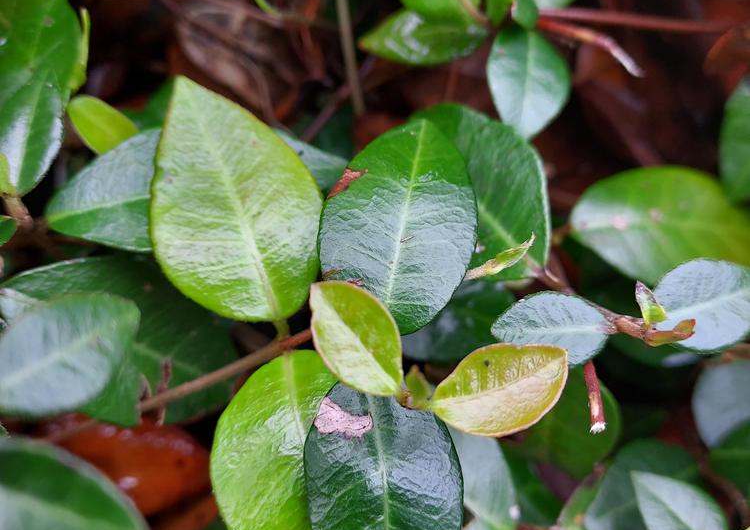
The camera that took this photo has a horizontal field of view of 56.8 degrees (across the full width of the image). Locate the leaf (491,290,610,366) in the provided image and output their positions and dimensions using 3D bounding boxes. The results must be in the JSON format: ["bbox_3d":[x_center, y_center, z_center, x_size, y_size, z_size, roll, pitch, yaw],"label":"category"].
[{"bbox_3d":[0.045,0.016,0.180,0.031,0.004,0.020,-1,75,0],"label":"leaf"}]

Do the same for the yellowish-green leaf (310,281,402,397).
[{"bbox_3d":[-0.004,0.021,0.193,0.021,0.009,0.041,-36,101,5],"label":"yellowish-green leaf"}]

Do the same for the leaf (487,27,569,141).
[{"bbox_3d":[0.052,-0.062,0.236,0.028,0.009,0.038,-1,90,0],"label":"leaf"}]

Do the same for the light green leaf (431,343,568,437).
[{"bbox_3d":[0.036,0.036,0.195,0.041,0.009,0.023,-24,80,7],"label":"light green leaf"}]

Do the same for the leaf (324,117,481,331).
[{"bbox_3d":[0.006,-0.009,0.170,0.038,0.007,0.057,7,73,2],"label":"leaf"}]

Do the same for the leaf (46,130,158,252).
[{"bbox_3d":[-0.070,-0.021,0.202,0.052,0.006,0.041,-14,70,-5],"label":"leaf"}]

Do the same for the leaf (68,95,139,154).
[{"bbox_3d":[-0.092,-0.044,0.235,0.030,0.007,0.019,37,84,-4],"label":"leaf"}]

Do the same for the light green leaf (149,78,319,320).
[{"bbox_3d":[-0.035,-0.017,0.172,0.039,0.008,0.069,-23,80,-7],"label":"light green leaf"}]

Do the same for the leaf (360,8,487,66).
[{"bbox_3d":[0.017,-0.077,0.235,0.043,0.009,0.026,-9,63,-3],"label":"leaf"}]

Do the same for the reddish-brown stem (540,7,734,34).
[{"bbox_3d":[0.098,-0.090,0.256,0.077,0.004,0.004,0,60,-9],"label":"reddish-brown stem"}]

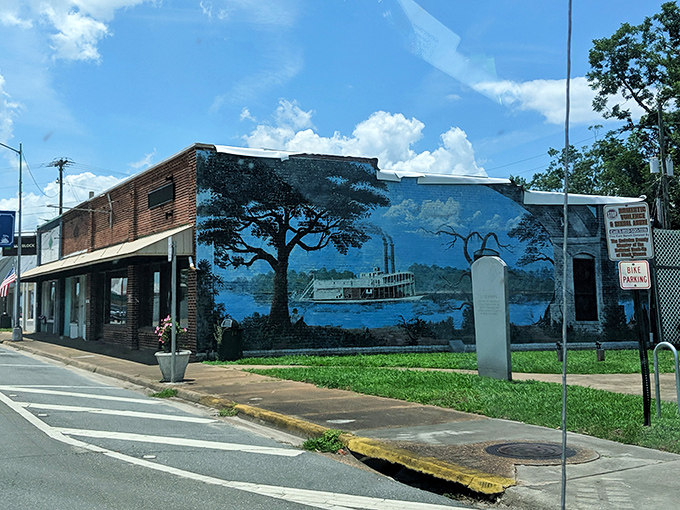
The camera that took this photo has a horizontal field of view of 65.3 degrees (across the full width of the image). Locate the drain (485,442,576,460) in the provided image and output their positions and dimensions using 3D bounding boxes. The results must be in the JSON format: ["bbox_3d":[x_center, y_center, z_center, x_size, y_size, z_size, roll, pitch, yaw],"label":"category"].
[{"bbox_3d":[1.763,1.819,4.920,0.800,0.040,0.790,-5,-9,20],"label":"drain"}]

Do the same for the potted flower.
[{"bbox_3d":[-3.040,1.705,9.650,0.660,1.200,0.660,-1,-6,0],"label":"potted flower"}]

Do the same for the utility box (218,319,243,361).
[{"bbox_3d":[-2.502,1.949,12.150,0.570,0.960,0.560,-4,-6,30],"label":"utility box"}]

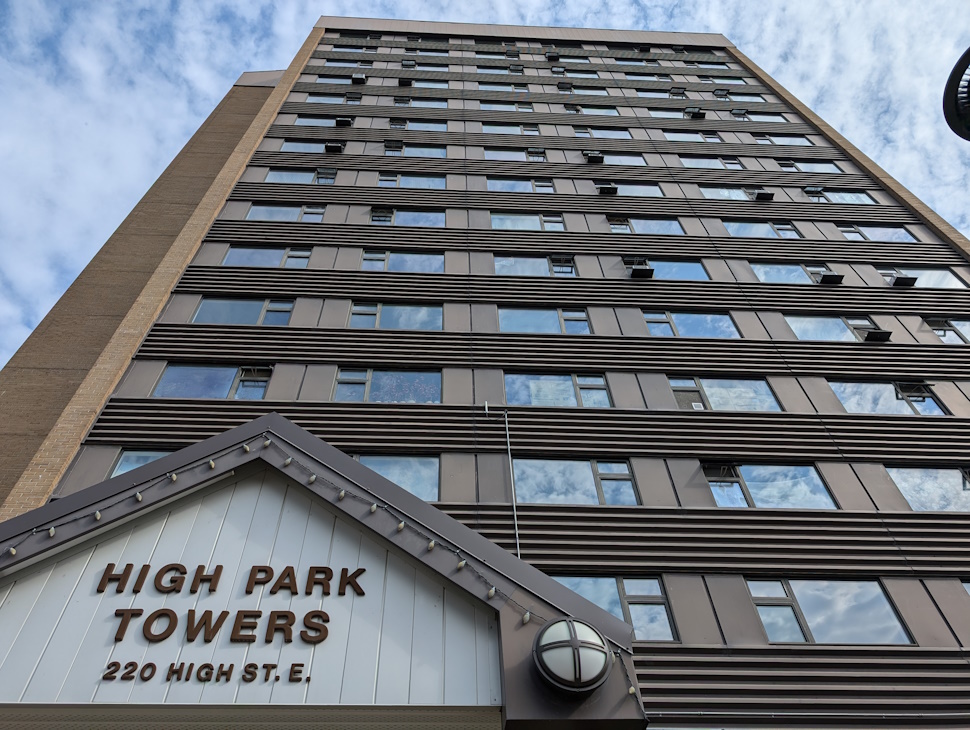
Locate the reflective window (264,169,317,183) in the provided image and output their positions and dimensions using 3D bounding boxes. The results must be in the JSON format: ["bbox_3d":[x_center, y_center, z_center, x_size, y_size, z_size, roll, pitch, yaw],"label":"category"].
[{"bbox_3d":[-6.477,-6.266,22.460,1.584,1.162,0.120,1,-51,-4],"label":"reflective window"}]

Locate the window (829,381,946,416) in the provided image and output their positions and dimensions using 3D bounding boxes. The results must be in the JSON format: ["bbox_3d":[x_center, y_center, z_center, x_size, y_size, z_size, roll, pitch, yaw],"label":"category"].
[{"bbox_3d":[9.074,0.729,15.205,2.323,1.162,0.120,1,-51,-4],"label":"window"}]

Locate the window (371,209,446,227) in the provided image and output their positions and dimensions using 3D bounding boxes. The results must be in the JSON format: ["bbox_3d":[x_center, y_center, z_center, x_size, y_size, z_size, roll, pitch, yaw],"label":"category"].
[{"bbox_3d":[-2.330,-4.556,20.767,2.300,1.130,0.120,1,-51,-4],"label":"window"}]

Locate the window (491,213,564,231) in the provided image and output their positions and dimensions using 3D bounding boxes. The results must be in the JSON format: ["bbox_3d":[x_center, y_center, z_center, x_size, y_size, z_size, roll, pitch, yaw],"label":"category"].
[{"bbox_3d":[1.358,-4.523,21.266,2.330,1.130,0.100,1,-51,-4],"label":"window"}]

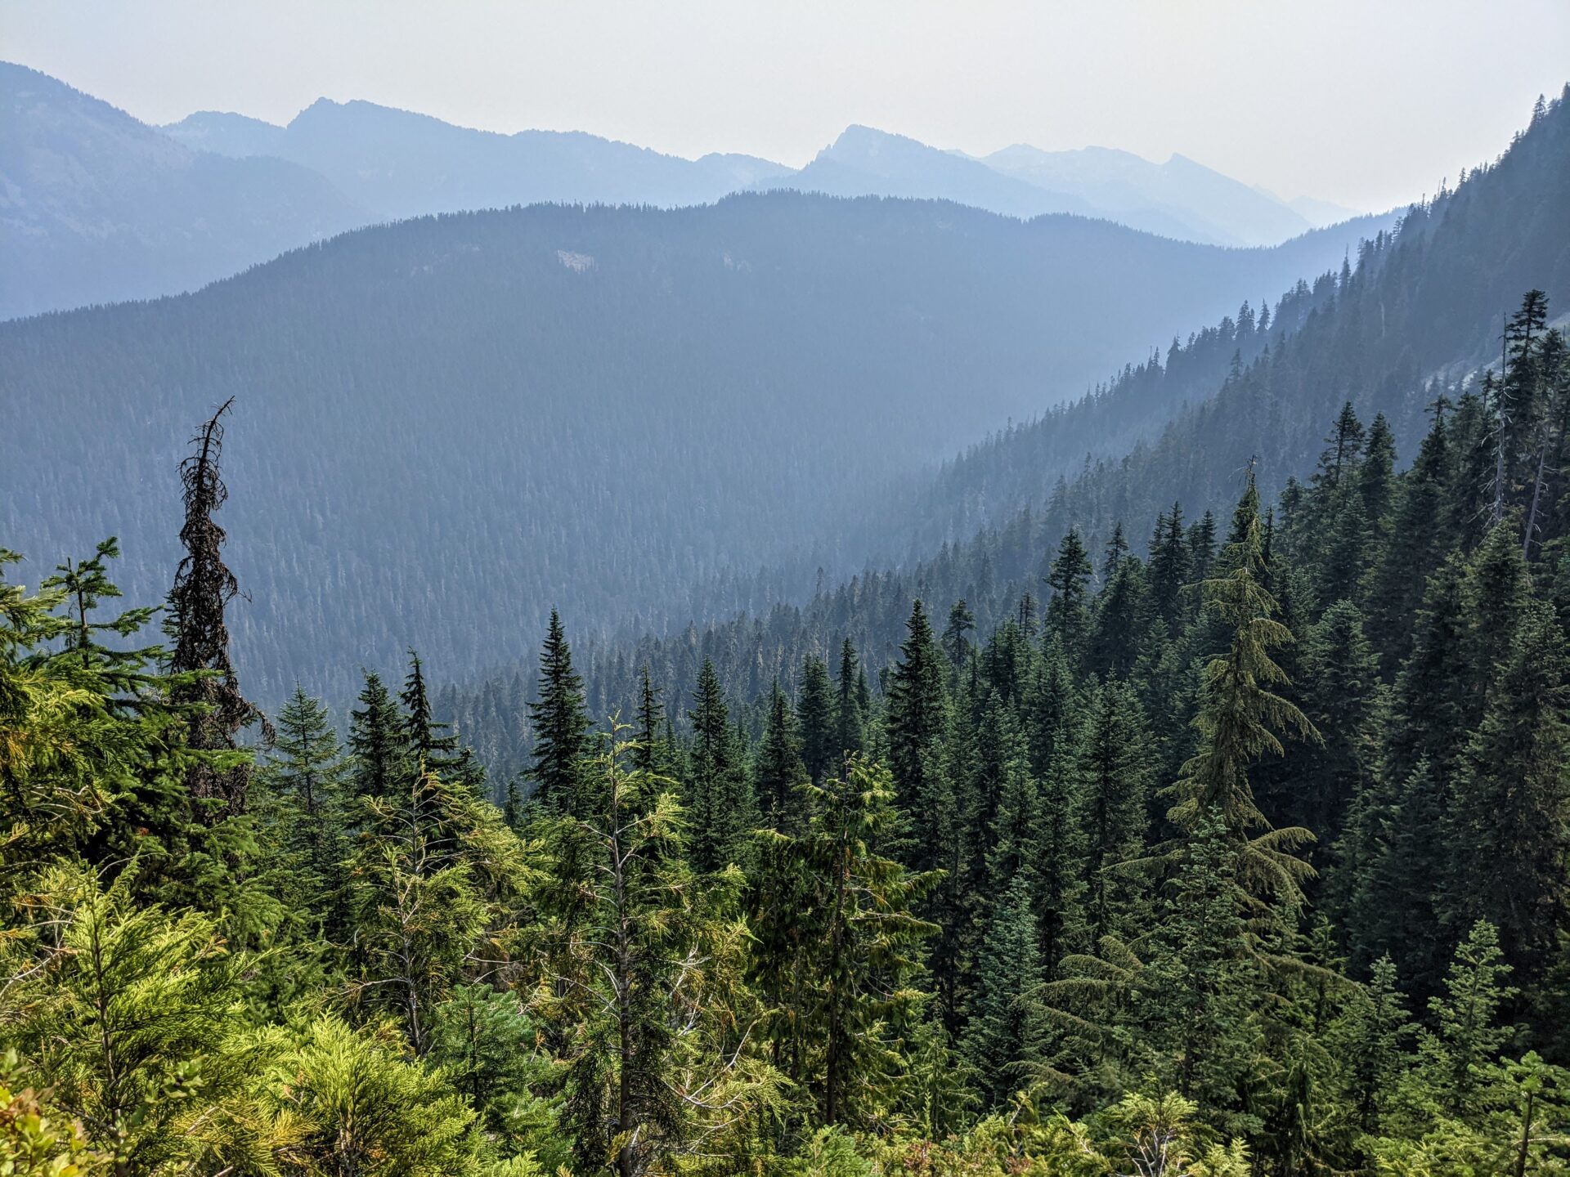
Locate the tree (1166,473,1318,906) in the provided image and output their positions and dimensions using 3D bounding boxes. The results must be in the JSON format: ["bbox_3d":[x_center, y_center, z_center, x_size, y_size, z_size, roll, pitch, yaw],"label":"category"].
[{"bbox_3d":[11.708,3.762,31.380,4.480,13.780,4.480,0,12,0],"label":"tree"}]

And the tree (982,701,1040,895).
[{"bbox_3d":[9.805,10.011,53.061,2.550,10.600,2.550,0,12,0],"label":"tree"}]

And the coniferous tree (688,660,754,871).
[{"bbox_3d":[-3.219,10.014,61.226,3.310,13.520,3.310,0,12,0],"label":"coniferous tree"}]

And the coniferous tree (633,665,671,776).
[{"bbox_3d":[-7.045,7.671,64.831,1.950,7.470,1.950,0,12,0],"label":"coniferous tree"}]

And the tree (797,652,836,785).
[{"bbox_3d":[2.311,11.684,90.515,2.720,14.090,2.720,0,14,0],"label":"tree"}]

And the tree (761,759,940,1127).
[{"bbox_3d":[0.955,5.438,17.846,2.610,6.290,2.610,0,14,0],"label":"tree"}]

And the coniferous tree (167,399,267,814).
[{"bbox_3d":[-12.058,1.309,26.092,2.140,10.610,2.140,0,14,0],"label":"coniferous tree"}]

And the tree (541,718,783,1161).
[{"bbox_3d":[-1.555,4.838,15.119,2.920,6.650,2.920,0,14,0],"label":"tree"}]

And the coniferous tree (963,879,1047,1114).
[{"bbox_3d":[6.672,12.375,37.214,2.650,7.790,2.650,0,12,0],"label":"coniferous tree"}]

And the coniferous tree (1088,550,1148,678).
[{"bbox_3d":[24.104,3.614,88.503,4.340,13.100,4.340,0,14,0],"label":"coniferous tree"}]

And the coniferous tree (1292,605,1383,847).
[{"bbox_3d":[28.811,8.012,63.835,4.670,15.430,4.670,0,14,0],"label":"coniferous tree"}]

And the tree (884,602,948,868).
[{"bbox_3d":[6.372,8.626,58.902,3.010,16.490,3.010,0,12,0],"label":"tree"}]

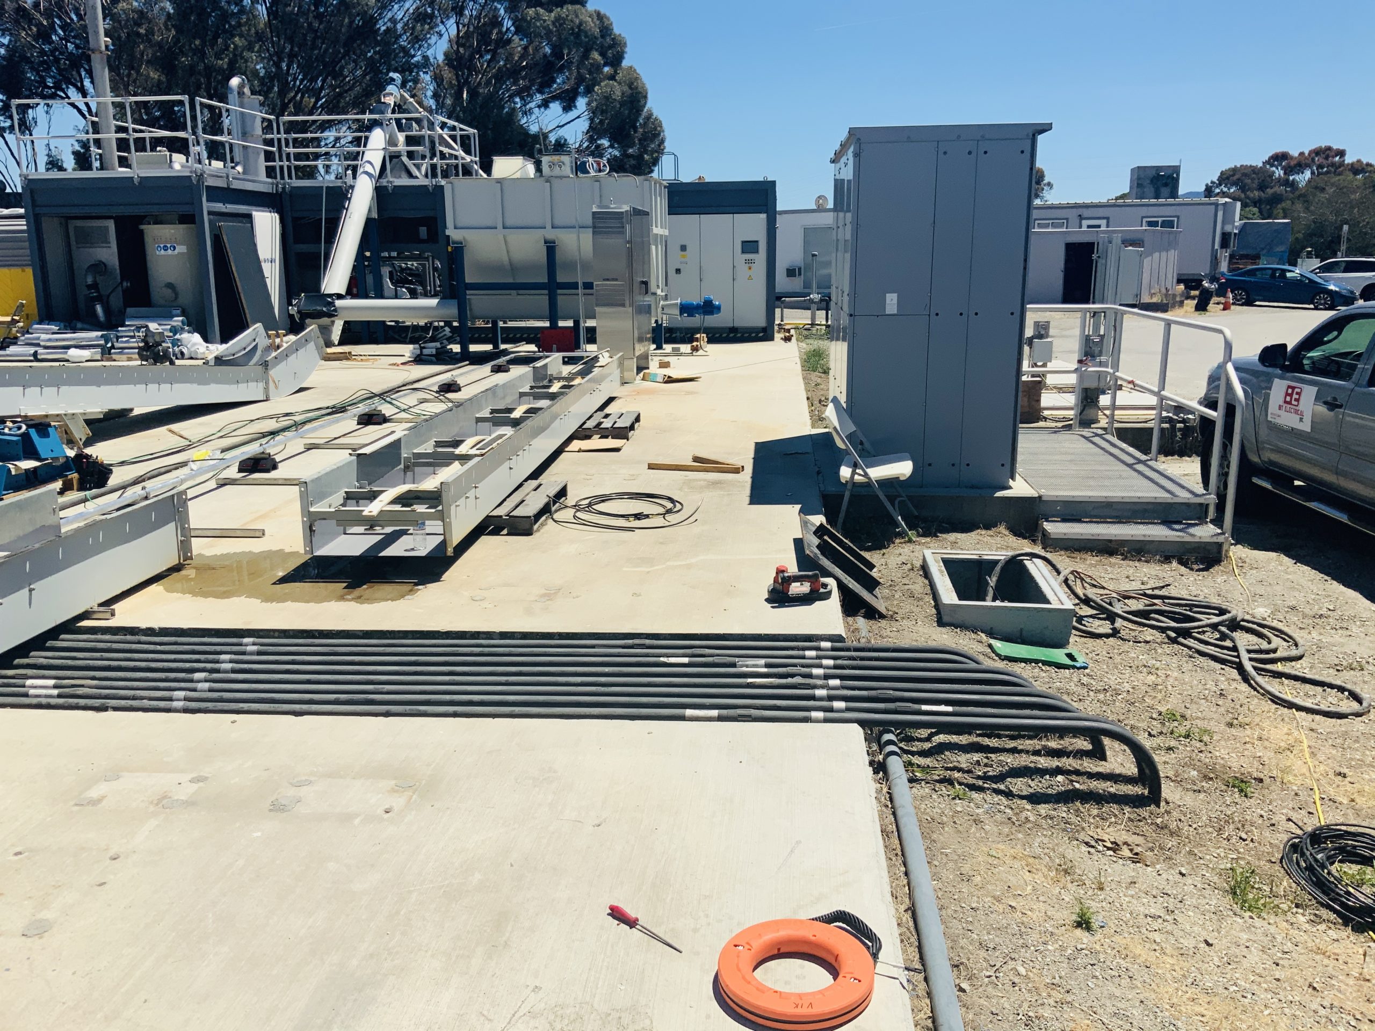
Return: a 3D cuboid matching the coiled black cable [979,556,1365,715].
[{"bbox_3d":[2.272,0.414,5.287,1.550,0.400,1.250,7,15,29],"label":"coiled black cable"}]

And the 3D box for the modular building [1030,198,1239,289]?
[{"bbox_3d":[16.550,-11.211,47.706,11.000,3.247,2.800,10,17,37],"label":"modular building"}]

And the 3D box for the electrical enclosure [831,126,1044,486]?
[{"bbox_3d":[1.702,-1.545,8.460,1.220,2.270,2.500,1,13,4],"label":"electrical enclosure"}]

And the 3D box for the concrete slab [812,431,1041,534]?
[{"bbox_3d":[1.666,-0.290,8.737,1.380,0.290,2.660,1,13,4],"label":"concrete slab"}]

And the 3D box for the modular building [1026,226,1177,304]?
[{"bbox_3d":[13.370,-8.574,39.687,6.000,2.448,2.500,12,18,43],"label":"modular building"}]

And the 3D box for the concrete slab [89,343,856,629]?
[{"bbox_3d":[-3.418,-1.332,13.189,9.500,0.220,16.500,1,13,5],"label":"concrete slab"}]

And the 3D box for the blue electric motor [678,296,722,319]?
[{"bbox_3d":[0.193,-3.265,18.031,0.680,0.385,0.360,1,13,4],"label":"blue electric motor"}]

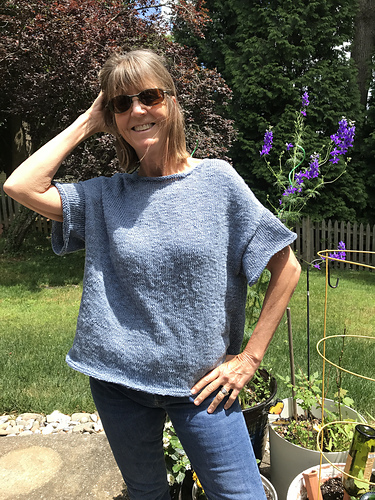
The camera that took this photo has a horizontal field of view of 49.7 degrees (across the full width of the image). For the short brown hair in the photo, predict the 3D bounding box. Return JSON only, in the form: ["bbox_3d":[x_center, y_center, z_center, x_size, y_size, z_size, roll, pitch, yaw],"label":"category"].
[{"bbox_3d":[-0.115,-0.354,1.060,0.195,0.285,0.215,-7,9,13],"label":"short brown hair"}]

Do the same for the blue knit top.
[{"bbox_3d":[-0.035,0.065,1.120,0.610,0.570,0.330,2,7,16],"label":"blue knit top"}]

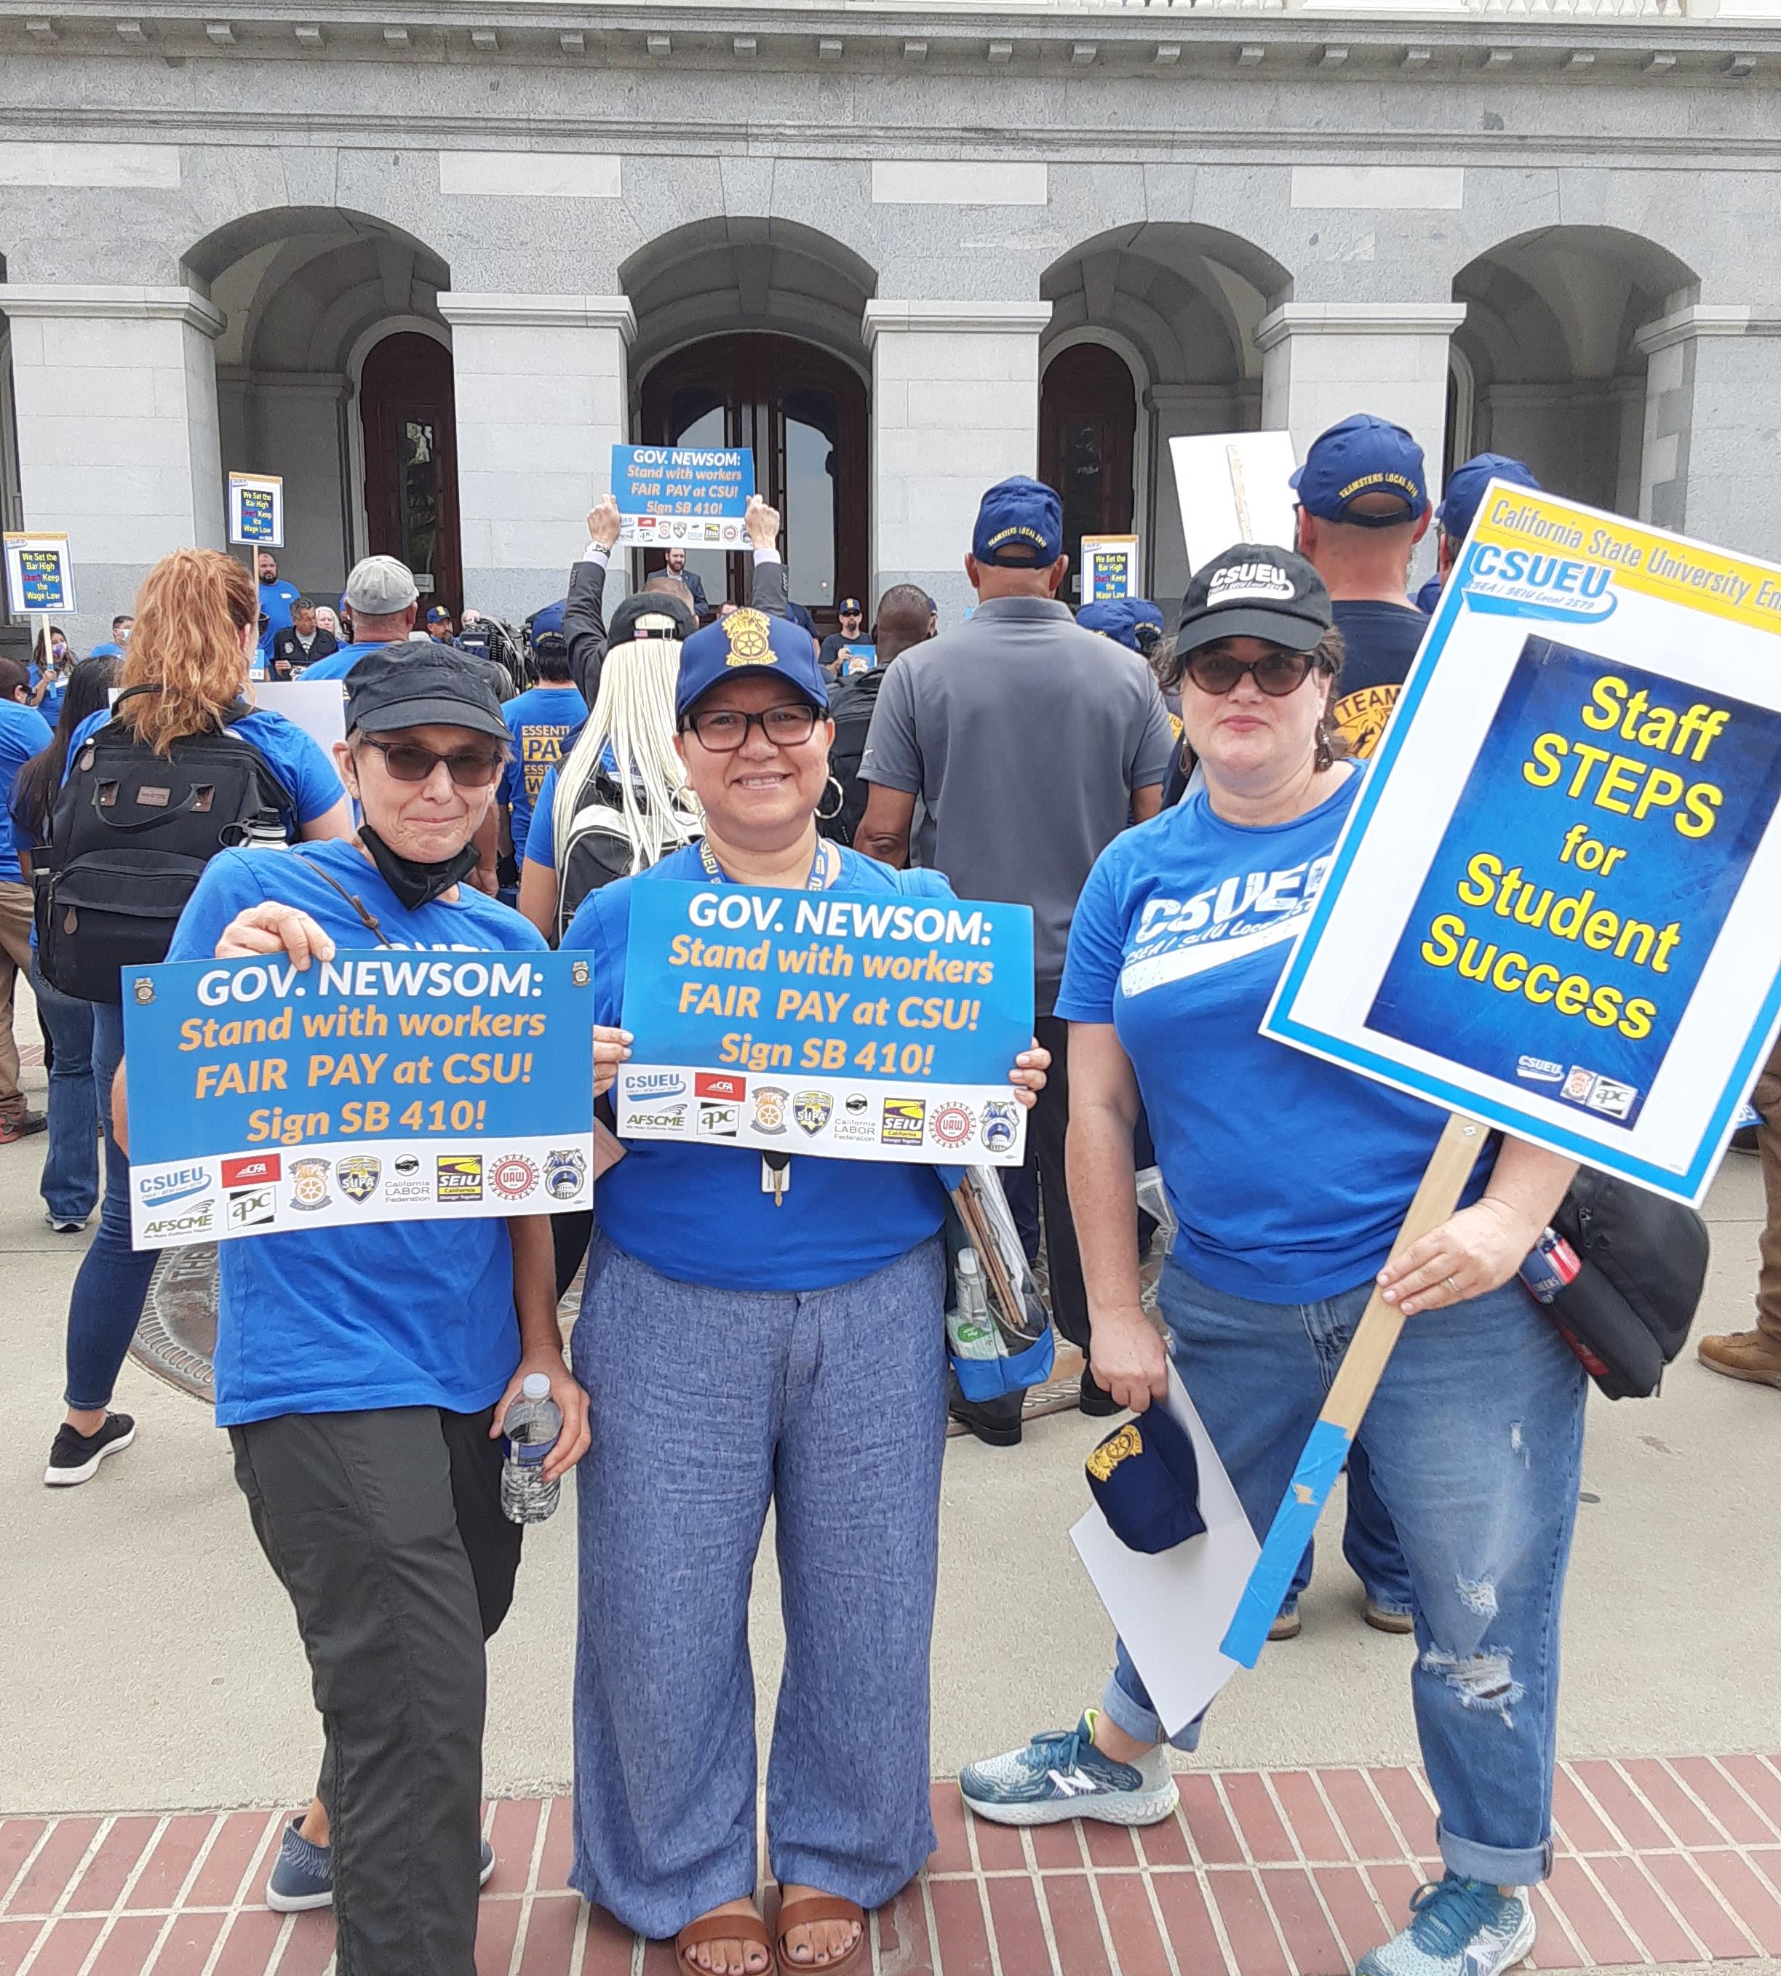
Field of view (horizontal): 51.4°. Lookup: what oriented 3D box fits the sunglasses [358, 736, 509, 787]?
[{"bbox_3d":[-0.484,-0.243,1.944,0.138,0.045,0.145,4,7,-28],"label":"sunglasses"}]

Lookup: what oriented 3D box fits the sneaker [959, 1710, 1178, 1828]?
[{"bbox_3d":[0.236,1.024,2.451,0.280,0.115,0.105,0,9,2],"label":"sneaker"}]

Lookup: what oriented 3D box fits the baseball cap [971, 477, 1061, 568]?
[{"bbox_3d":[0.250,-0.892,3.592,0.175,0.165,0.265,0,10,2],"label":"baseball cap"}]

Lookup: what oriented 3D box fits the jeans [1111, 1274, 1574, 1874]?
[{"bbox_3d":[0.543,0.625,2.291,0.560,0.810,0.380,4,10,24],"label":"jeans"}]

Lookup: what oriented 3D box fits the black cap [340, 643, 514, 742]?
[{"bbox_3d":[-0.470,-0.295,1.861,0.163,0.120,0.235,-3,10,-18],"label":"black cap"}]

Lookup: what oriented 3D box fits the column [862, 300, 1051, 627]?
[{"bbox_3d":[0.572,-4.271,17.363,1.680,3.980,1.200,0,9,-4],"label":"column"}]

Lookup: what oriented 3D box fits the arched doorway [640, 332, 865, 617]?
[{"bbox_3d":[-1.585,-5.235,21.480,2.598,4.540,0.400,0,9,-4],"label":"arched doorway"}]

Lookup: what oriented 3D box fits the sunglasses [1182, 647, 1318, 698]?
[{"bbox_3d":[0.393,-0.351,2.059,0.146,0.052,0.140,2,10,11],"label":"sunglasses"}]

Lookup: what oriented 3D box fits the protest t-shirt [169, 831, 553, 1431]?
[{"bbox_3d":[-0.553,0.151,1.950,0.390,0.600,0.260,-4,10,-21],"label":"protest t-shirt"}]

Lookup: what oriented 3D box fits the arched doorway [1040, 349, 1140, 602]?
[{"bbox_3d":[2.147,-4.899,20.067,1.080,4.000,0.300,-1,10,-4],"label":"arched doorway"}]

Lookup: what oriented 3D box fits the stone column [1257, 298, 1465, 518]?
[{"bbox_3d":[4.635,-4.620,18.727,1.760,4.150,1.250,-1,9,-4],"label":"stone column"}]

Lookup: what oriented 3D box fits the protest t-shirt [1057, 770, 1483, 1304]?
[{"bbox_3d":[0.455,0.040,2.156,0.510,0.600,0.340,3,10,15],"label":"protest t-shirt"}]

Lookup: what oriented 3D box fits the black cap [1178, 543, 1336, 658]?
[{"bbox_3d":[0.400,-0.426,2.023,0.172,0.140,0.260,3,18,16],"label":"black cap"}]

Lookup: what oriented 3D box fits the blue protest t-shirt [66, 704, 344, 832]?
[{"bbox_3d":[-1.235,-0.188,3.374,0.490,0.630,0.280,-1,9,-4],"label":"blue protest t-shirt"}]

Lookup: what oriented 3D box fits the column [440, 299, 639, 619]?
[{"bbox_3d":[-3.389,-4.539,18.225,1.760,4.150,1.250,-1,9,-4],"label":"column"}]

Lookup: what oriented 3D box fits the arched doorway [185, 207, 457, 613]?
[{"bbox_3d":[-5.359,-4.824,18.102,2.460,4.950,1.250,-1,9,-4],"label":"arched doorway"}]

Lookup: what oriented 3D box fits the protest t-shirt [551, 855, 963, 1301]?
[{"bbox_3d":[-0.147,0.069,2.114,0.460,0.500,0.310,-2,9,-11],"label":"protest t-shirt"}]

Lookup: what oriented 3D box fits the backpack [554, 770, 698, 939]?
[{"bbox_3d":[-0.437,-0.169,3.376,0.320,0.450,0.200,0,9,-4],"label":"backpack"}]

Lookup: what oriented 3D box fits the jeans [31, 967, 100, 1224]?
[{"bbox_3d":[-2.190,0.177,5.150,0.370,0.880,0.280,-1,10,-5],"label":"jeans"}]

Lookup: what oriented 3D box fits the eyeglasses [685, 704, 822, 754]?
[{"bbox_3d":[-0.150,-0.280,2.006,0.142,0.048,0.140,-5,10,-6],"label":"eyeglasses"}]

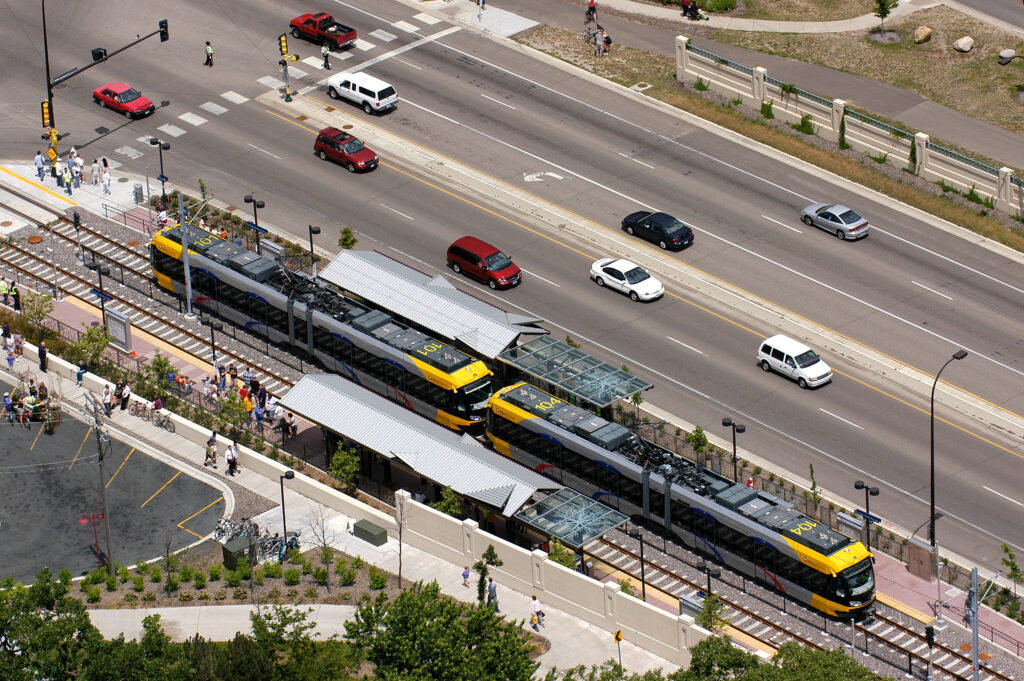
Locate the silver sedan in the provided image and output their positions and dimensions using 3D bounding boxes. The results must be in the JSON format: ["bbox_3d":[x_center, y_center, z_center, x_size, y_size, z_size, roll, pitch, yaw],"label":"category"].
[{"bbox_3d":[19.439,-7.351,319.771,1.730,1.350,4.600,-27,37,-36],"label":"silver sedan"}]

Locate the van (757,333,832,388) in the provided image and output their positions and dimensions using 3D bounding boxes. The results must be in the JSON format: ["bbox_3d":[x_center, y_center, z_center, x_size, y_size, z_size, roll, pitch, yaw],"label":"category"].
[{"bbox_3d":[16.209,1.202,304.636,1.830,1.690,4.550,-27,37,-36],"label":"van"}]

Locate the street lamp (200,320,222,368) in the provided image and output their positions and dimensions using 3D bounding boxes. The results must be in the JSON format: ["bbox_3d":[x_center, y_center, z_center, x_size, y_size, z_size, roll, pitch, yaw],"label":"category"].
[{"bbox_3d":[-16.231,1.077,290.620,0.480,4.400,1.600,-25,35,-35],"label":"street lamp"}]

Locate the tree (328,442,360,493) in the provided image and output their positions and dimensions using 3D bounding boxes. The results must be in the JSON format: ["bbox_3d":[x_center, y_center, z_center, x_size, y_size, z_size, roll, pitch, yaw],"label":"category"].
[{"bbox_3d":[-8.882,6.738,284.935,1.750,2.950,1.750,-2,28,1],"label":"tree"}]

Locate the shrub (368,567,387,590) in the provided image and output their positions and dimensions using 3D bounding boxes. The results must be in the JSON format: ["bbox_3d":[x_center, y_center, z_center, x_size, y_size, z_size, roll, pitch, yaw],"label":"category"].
[{"bbox_3d":[-6.986,12.414,276.058,0.950,1.050,0.950,-3,28,0],"label":"shrub"}]

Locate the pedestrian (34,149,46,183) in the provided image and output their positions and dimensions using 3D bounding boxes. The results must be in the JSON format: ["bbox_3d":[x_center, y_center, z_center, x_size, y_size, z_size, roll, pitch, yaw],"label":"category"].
[{"bbox_3d":[-28.288,-10.409,318.862,0.550,1.800,0.500,5,29,13],"label":"pedestrian"}]

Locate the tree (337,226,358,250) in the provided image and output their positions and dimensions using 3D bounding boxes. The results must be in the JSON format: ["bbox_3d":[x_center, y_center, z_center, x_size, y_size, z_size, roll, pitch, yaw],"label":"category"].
[{"bbox_3d":[-9.357,-4.802,305.926,1.250,3.600,1.250,-26,36,-36],"label":"tree"}]

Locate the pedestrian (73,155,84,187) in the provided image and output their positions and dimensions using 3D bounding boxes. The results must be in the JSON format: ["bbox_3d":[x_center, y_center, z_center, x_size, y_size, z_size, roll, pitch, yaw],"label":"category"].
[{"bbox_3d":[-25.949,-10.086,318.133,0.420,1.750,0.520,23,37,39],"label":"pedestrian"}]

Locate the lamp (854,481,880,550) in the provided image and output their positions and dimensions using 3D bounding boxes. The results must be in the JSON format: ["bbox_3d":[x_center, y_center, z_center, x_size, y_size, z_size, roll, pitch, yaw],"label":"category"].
[{"bbox_3d":[18.183,9.422,271.195,0.480,4.400,1.750,-25,35,-35],"label":"lamp"}]

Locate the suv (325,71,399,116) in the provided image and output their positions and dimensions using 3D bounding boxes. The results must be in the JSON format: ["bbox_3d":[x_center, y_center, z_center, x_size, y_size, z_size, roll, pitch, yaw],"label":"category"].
[{"bbox_3d":[-9.214,-15.398,326.863,1.780,1.770,5.080,-25,36,-36],"label":"suv"}]

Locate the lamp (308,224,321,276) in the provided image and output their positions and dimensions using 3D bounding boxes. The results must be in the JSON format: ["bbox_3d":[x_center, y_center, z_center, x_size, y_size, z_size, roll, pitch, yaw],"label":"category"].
[{"bbox_3d":[-11.157,-4.329,303.407,0.500,4.800,0.900,-26,36,-36],"label":"lamp"}]

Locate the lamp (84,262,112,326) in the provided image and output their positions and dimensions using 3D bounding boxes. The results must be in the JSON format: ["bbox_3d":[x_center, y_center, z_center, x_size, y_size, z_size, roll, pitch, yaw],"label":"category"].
[{"bbox_3d":[-22.860,-2.008,297.199,0.480,4.400,1.750,-25,35,-35],"label":"lamp"}]

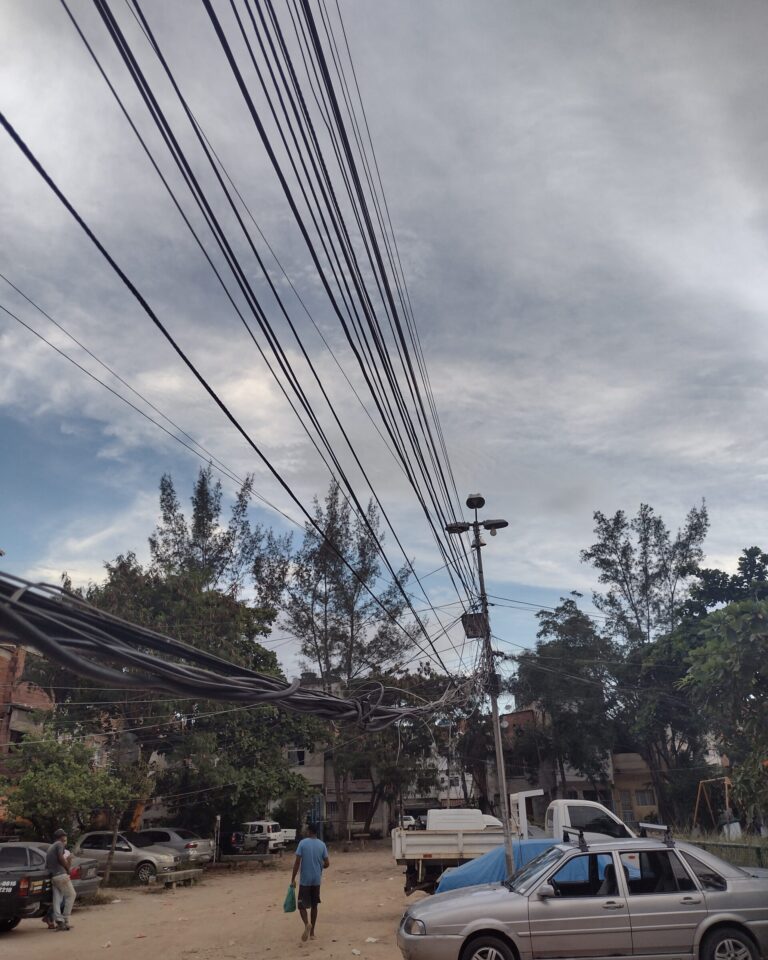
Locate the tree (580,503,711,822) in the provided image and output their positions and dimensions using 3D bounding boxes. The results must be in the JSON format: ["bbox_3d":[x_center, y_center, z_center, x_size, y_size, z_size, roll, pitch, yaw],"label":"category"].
[{"bbox_3d":[15.245,10.851,49.880,7.600,20.236,7.000,-2,-23,0],"label":"tree"}]

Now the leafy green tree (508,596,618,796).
[{"bbox_3d":[10.521,14.258,49.744,6.200,14.310,5.800,-2,-23,0],"label":"leafy green tree"}]

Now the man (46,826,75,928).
[{"bbox_3d":[-6.288,7.778,15.630,0.450,1.721,0.520,7,-24,-21],"label":"man"}]

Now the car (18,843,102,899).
[{"bbox_3d":[-8.834,9.331,18.817,4.260,1.420,1.680,-4,-23,5],"label":"car"}]

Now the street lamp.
[{"bbox_3d":[1.585,3.287,11.858,1.000,6.563,0.450,-2,-23,0],"label":"street lamp"}]

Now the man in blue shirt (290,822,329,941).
[{"bbox_3d":[-1.202,6.518,13.031,0.560,1.726,0.450,-2,-23,-2],"label":"man in blue shirt"}]

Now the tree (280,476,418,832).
[{"bbox_3d":[-2.522,11.914,57.935,8.800,25.739,8.200,-2,-23,0],"label":"tree"}]

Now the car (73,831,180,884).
[{"bbox_3d":[-7.778,11.543,24.626,3.900,1.450,1.640,-10,-24,17],"label":"car"}]

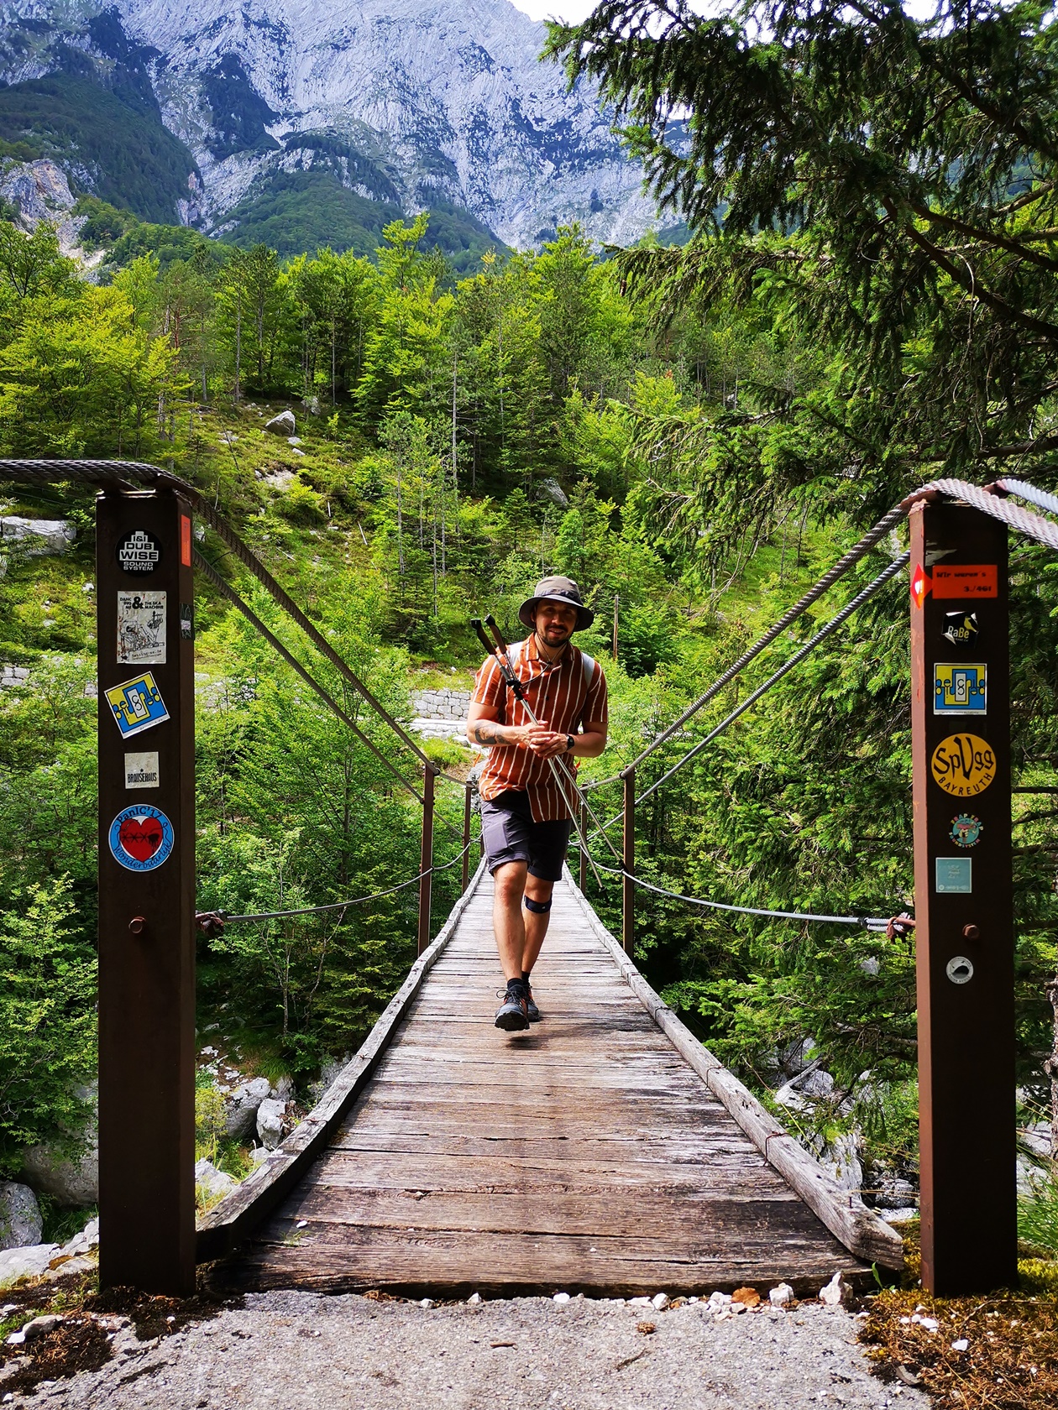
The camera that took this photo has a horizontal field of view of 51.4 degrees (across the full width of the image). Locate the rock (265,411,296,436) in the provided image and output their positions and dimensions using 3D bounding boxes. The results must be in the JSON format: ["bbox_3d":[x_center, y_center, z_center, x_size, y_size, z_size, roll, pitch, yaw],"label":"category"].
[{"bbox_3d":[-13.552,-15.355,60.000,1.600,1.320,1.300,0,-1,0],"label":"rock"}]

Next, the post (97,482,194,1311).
[{"bbox_3d":[-0.595,0.285,1.720,0.125,1.233,0.071,0,-1,0],"label":"post"}]

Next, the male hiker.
[{"bbox_3d":[0.032,0.374,4.178,0.530,1.713,0.594,0,-1,-5],"label":"male hiker"}]

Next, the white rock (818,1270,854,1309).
[{"bbox_3d":[0.462,0.876,1.653,0.052,0.046,0.043,0,-1,0],"label":"white rock"}]

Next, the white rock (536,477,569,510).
[{"bbox_3d":[1.077,-9.615,50.000,1.450,1.500,1.300,0,-1,0],"label":"white rock"}]

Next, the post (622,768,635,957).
[{"bbox_3d":[0.591,0.940,6.514,0.059,1.129,0.059,0,-1,0],"label":"post"}]

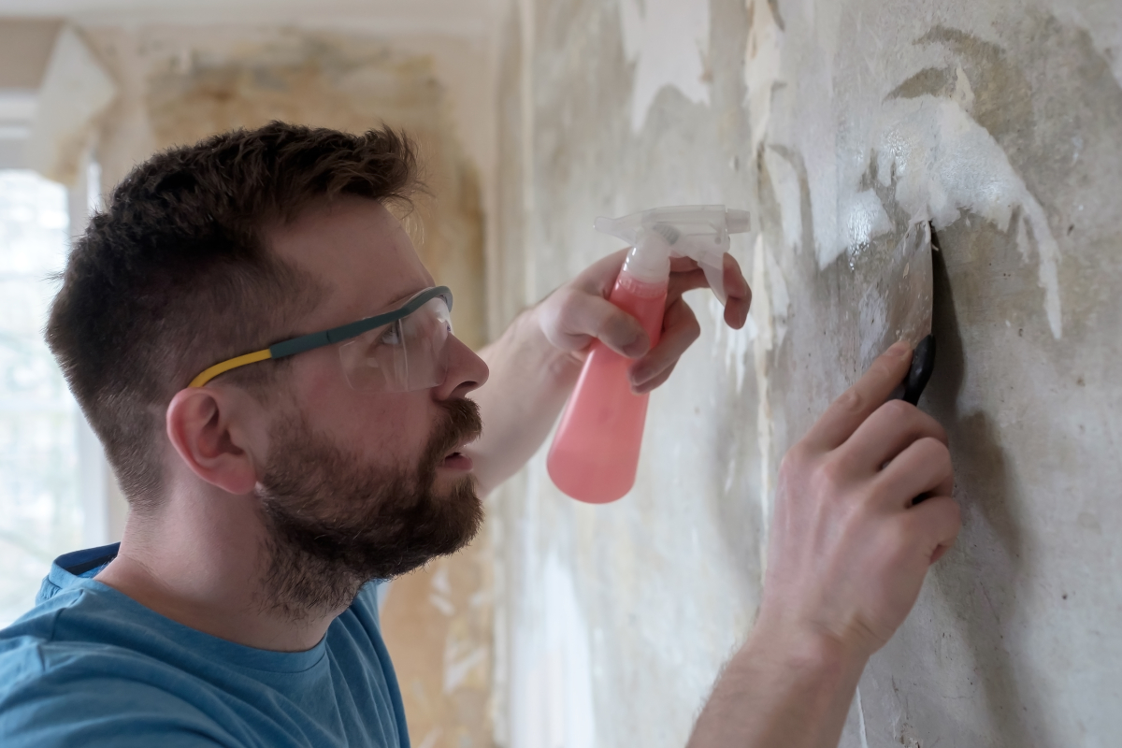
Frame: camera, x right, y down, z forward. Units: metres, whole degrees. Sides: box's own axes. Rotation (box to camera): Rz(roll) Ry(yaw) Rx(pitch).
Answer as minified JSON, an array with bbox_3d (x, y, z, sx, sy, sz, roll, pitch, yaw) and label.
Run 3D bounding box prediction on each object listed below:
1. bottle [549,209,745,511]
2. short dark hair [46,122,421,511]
[{"bbox_3d":[0.050,-0.015,0.690,0.093,0.206,0.062,8,28,-10],"label":"bottle"},{"bbox_3d":[-0.180,-0.042,0.625,0.226,0.191,0.172,-17,2,-3],"label":"short dark hair"}]

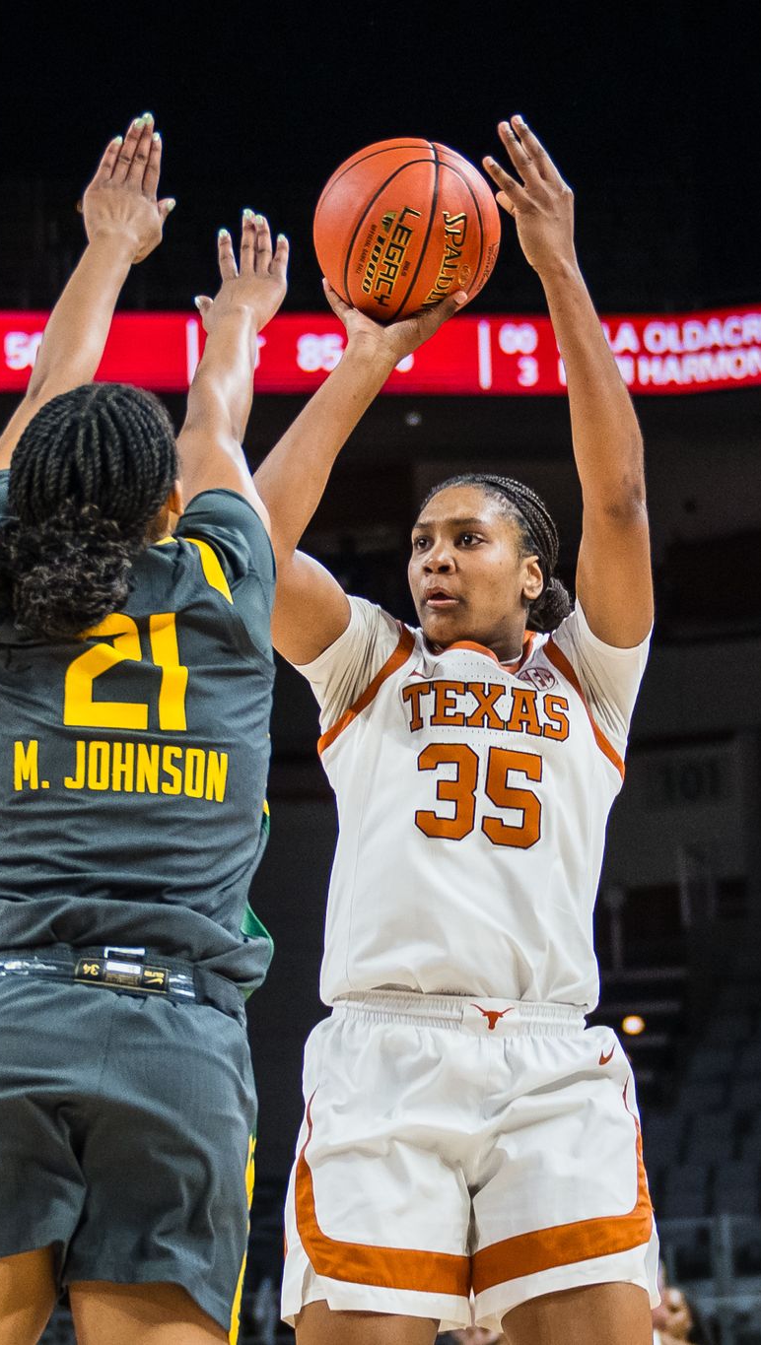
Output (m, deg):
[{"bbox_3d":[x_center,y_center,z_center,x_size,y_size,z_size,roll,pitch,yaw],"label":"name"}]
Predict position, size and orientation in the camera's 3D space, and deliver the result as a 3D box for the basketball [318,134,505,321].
[{"bbox_3d":[0.034,-0.549,3.700,0.233,0.233,0.233,-2,-13,0],"label":"basketball"}]

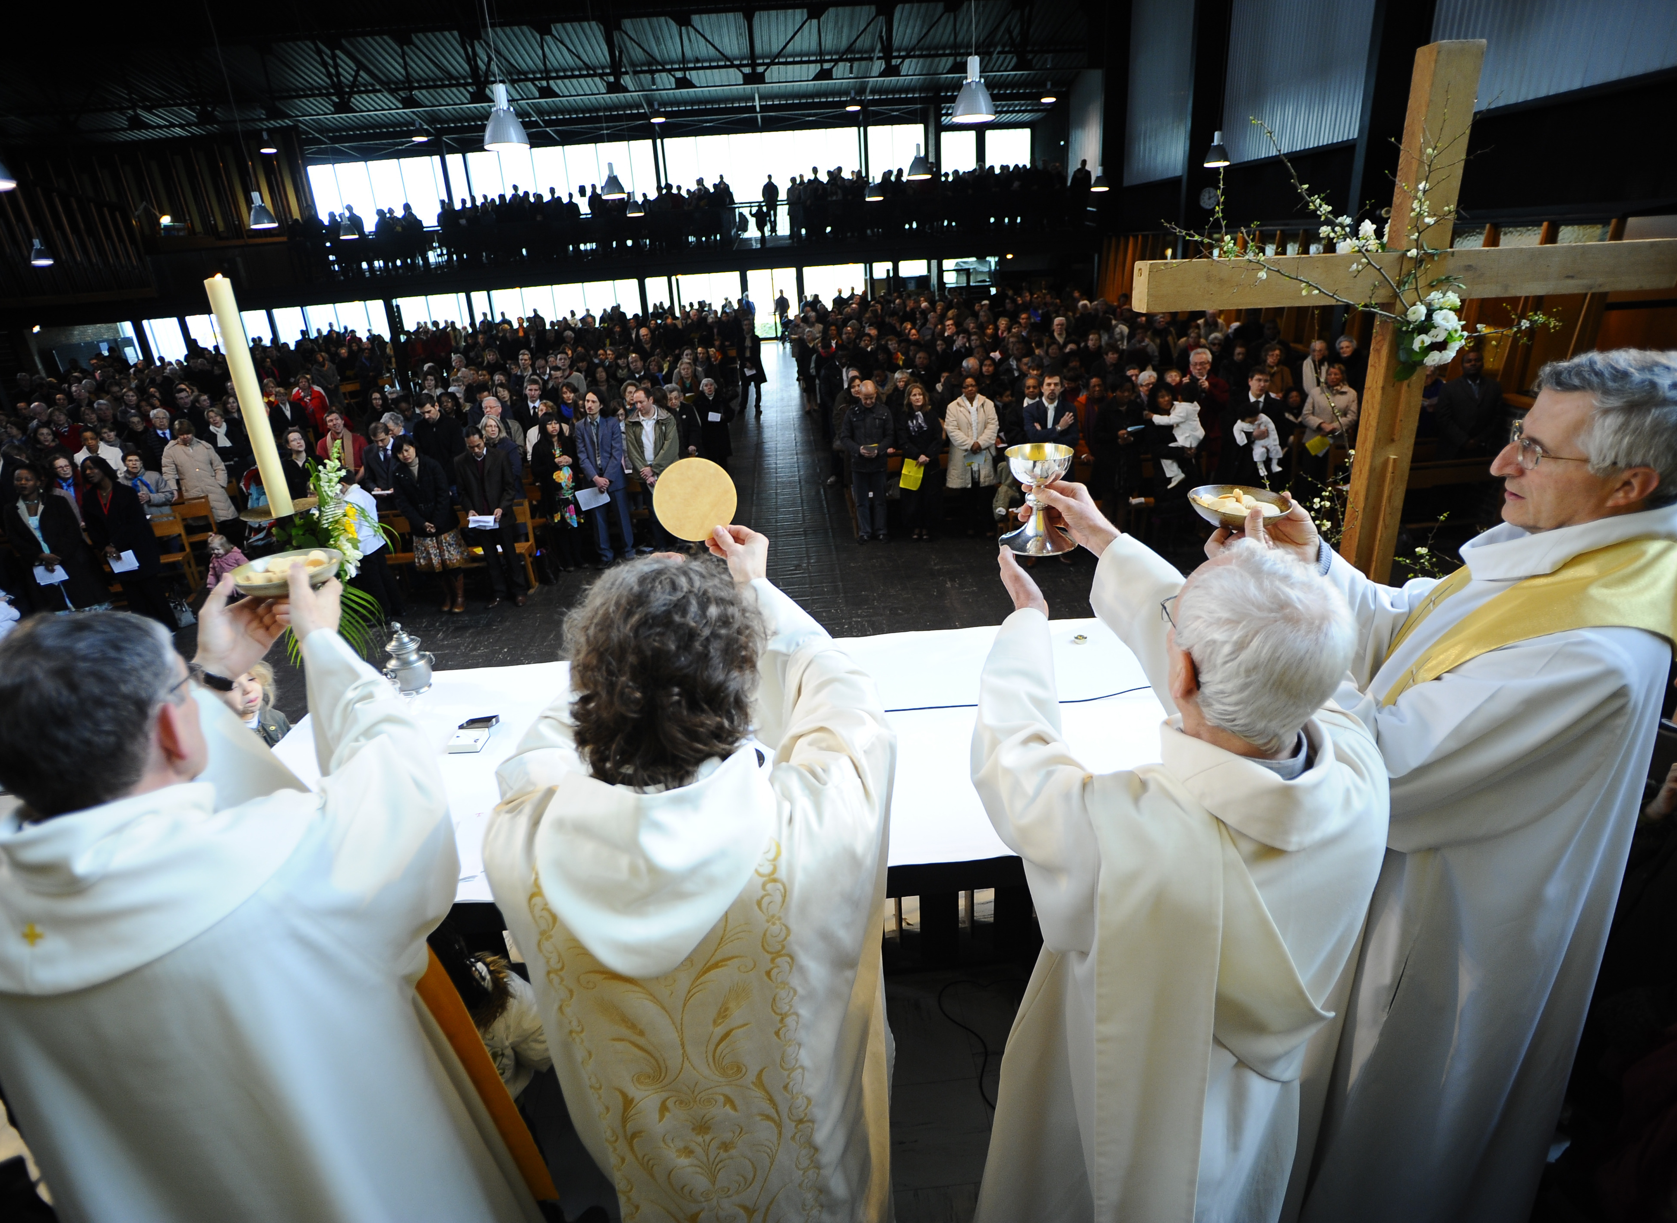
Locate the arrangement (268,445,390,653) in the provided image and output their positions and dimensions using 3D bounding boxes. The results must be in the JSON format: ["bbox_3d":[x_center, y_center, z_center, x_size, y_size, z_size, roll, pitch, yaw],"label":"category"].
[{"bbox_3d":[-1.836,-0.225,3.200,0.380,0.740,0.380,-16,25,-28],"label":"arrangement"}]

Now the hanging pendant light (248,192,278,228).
[{"bbox_3d":[-10.868,-7.539,16.300,0.440,0.590,0.440,-3,22,0],"label":"hanging pendant light"}]

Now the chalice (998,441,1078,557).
[{"bbox_3d":[0.340,-0.193,1.470,0.133,0.165,0.133,-3,22,0],"label":"chalice"}]

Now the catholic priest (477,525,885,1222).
[{"bbox_3d":[-0.158,0.694,1.488,0.560,1.730,0.650,-4,22,-1],"label":"catholic priest"}]

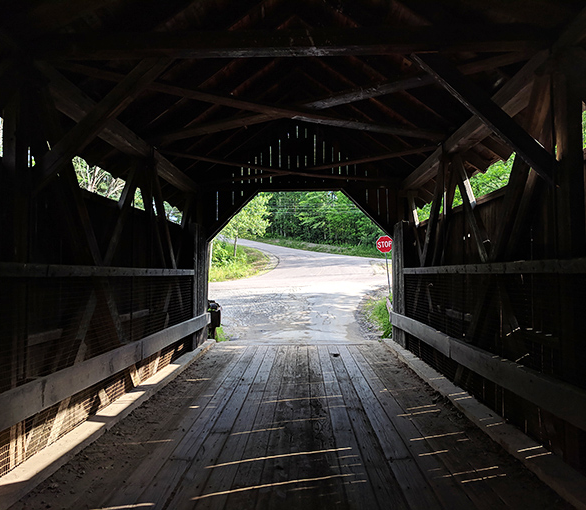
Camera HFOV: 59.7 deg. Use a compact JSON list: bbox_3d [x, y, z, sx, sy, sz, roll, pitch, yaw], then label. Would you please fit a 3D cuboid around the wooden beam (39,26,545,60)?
[{"bbox_3d":[0.019,-1.873,4.517,4.750,0.158,0.168,-1,-2,1],"label":"wooden beam"}]

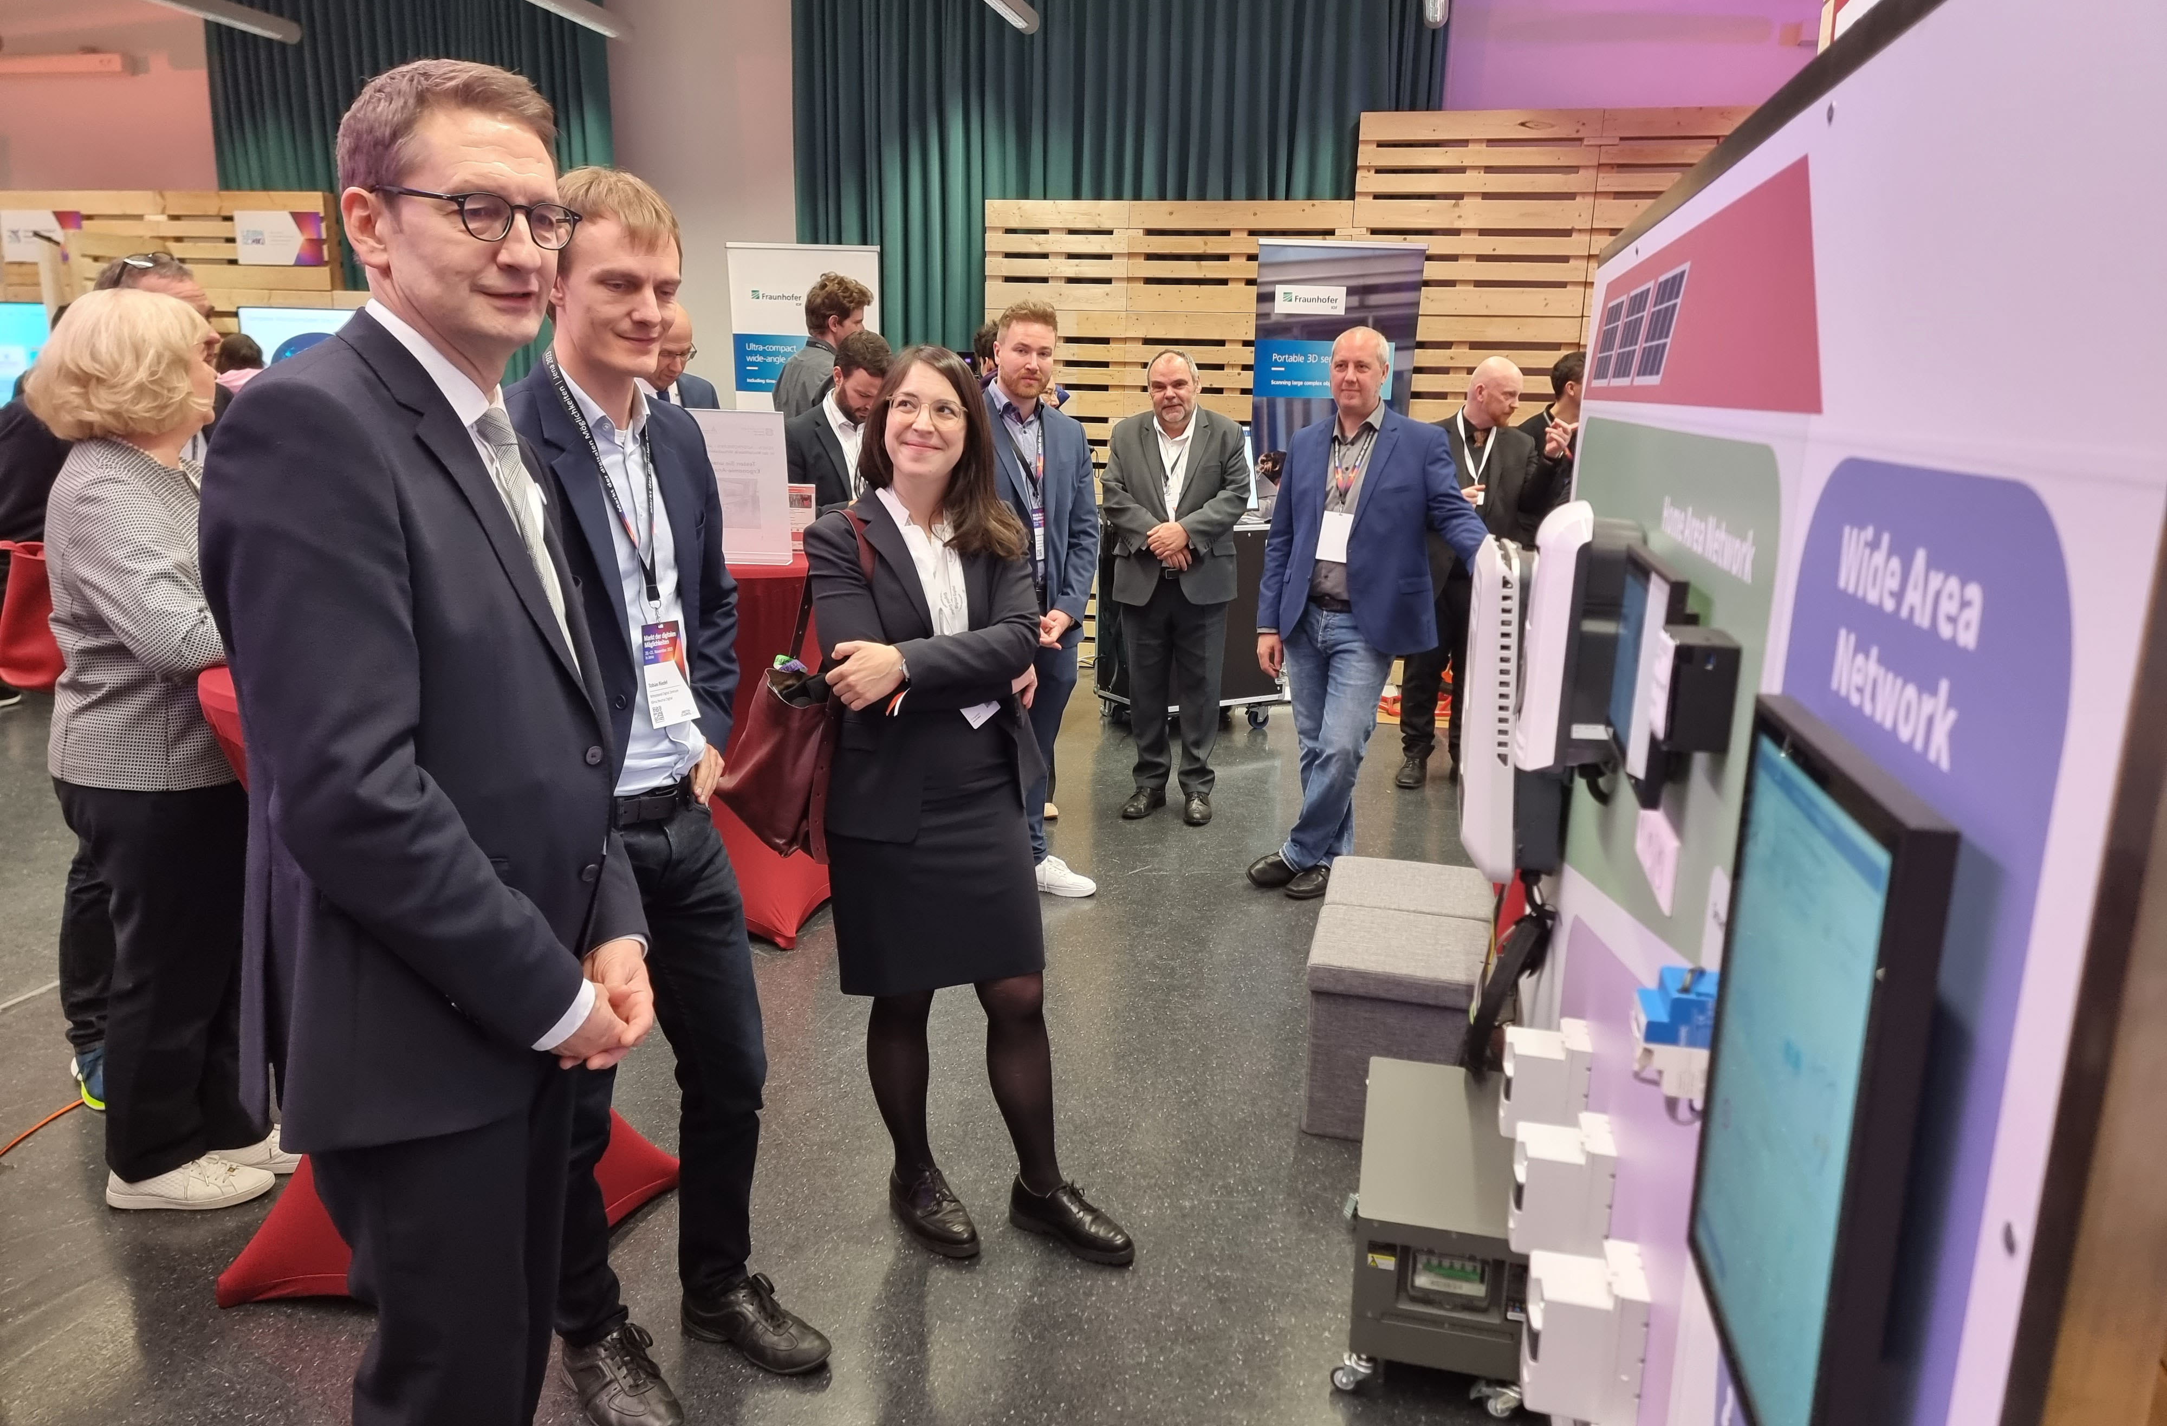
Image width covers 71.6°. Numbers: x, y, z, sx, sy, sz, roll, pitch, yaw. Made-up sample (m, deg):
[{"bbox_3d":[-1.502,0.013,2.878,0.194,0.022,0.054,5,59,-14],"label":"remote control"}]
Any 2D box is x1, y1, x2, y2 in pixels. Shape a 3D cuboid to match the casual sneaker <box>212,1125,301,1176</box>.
[{"bbox_3d":[-1.617,0.853,3.005,0.300,0.098,0.107,1,13,-2],"label":"casual sneaker"}]

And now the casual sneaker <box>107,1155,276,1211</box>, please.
[{"bbox_3d":[-1.715,0.879,2.885,0.300,0.098,0.107,1,13,-1],"label":"casual sneaker"}]

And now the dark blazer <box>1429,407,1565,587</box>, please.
[{"bbox_3d":[1.561,-0.825,5.859,0.520,0.704,0.360,2,13,5],"label":"dark blazer"}]

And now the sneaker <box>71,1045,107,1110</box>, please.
[{"bbox_3d":[-2.160,0.769,3.303,0.107,0.115,0.285,-10,17,-42],"label":"sneaker"}]

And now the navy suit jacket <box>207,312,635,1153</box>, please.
[{"bbox_3d":[-0.632,0.001,1.534,0.390,0.800,0.500,3,13,10],"label":"navy suit jacket"}]

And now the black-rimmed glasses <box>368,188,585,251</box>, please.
[{"bbox_3d":[-0.576,-0.455,1.398,0.148,0.047,0.143,8,15,25],"label":"black-rimmed glasses"}]

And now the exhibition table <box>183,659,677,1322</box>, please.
[{"bbox_3d":[-1.123,0.439,2.655,0.710,1.090,0.710,4,13,12],"label":"exhibition table"}]

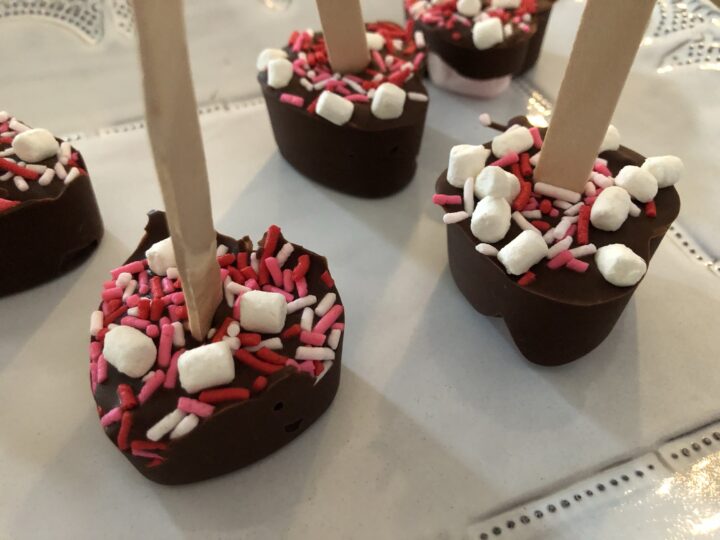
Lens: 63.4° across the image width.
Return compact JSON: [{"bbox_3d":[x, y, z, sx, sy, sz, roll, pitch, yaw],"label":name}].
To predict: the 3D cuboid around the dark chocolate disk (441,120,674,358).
[{"bbox_3d":[0.040,-0.008,0.126,0.047,0.022,0.050,0,51,-1],"label":"dark chocolate disk"}]

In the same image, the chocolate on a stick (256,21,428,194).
[{"bbox_3d":[-0.003,-0.042,0.151,0.042,0.024,0.044,0,51,-1],"label":"chocolate on a stick"}]

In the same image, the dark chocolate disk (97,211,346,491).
[{"bbox_3d":[-0.027,0.014,0.110,0.046,0.018,0.045,0,51,-1],"label":"dark chocolate disk"}]

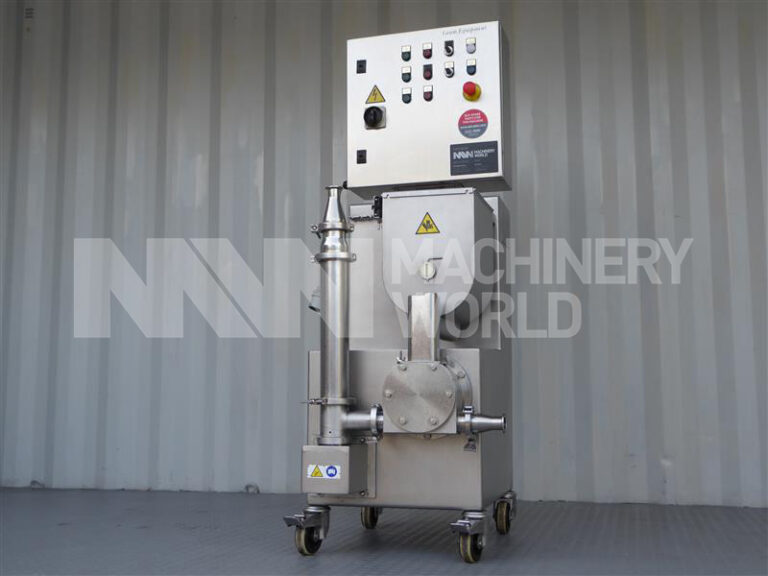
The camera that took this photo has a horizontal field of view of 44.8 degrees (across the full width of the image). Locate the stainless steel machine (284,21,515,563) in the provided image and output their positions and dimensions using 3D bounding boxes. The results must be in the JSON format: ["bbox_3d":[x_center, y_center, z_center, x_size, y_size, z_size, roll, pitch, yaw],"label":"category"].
[{"bbox_3d":[0.068,-0.044,2.797,0.649,1.598,0.784,-2,-7,16],"label":"stainless steel machine"}]

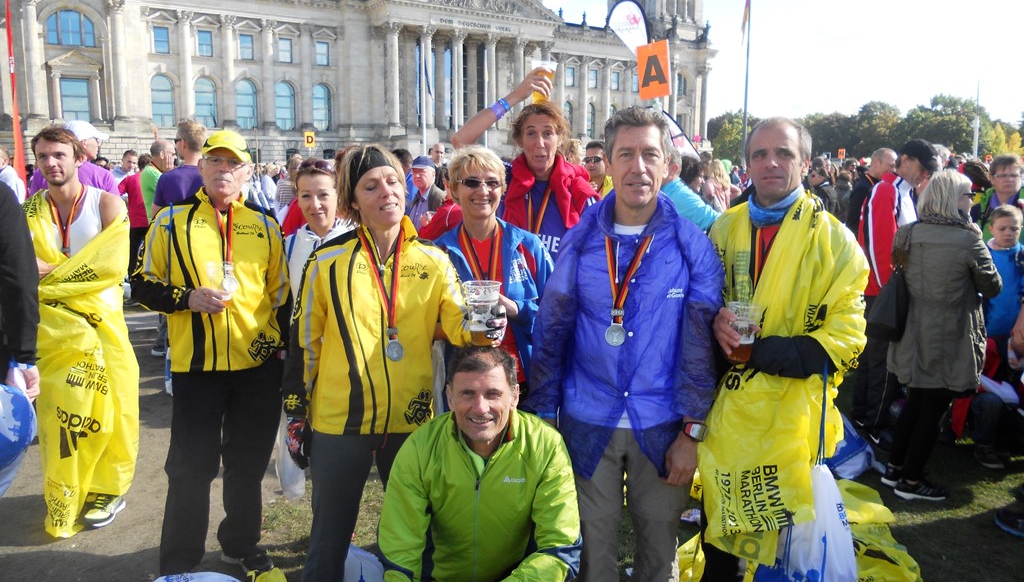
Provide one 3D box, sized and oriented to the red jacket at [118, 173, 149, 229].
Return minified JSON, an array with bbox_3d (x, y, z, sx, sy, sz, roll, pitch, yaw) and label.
[{"bbox_3d":[-4.106,-1.008,8.900,0.500,0.630,0.320,-3,8,-15],"label":"red jacket"}]

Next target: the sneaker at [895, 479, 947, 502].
[{"bbox_3d":[1.917,0.925,3.740,0.260,0.095,0.098,1,8,8],"label":"sneaker"}]

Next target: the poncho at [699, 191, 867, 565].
[{"bbox_3d":[0.792,0.235,2.330,0.500,1.040,0.420,4,9,30],"label":"poncho"}]

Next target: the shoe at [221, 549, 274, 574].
[{"bbox_3d":[-1.005,1.028,3.035,0.265,0.105,0.100,6,10,34],"label":"shoe"}]

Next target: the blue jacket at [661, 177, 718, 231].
[{"bbox_3d":[0.750,-0.192,3.760,0.550,0.720,0.350,-2,8,-11],"label":"blue jacket"}]

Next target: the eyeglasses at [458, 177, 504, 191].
[{"bbox_3d":[-0.095,-0.323,2.420,0.140,0.042,0.130,-2,8,-12],"label":"eyeglasses"}]

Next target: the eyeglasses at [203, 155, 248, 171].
[{"bbox_3d":[-0.971,-0.432,2.706,0.148,0.045,0.140,7,5,-12],"label":"eyeglasses"}]

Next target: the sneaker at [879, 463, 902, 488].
[{"bbox_3d":[1.948,0.905,3.896,0.265,0.110,0.100,5,10,33],"label":"sneaker"}]

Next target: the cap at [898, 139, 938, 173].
[{"bbox_3d":[2.083,-0.694,4.093,0.250,0.135,0.175,30,21,23],"label":"cap"}]

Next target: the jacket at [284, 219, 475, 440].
[{"bbox_3d":[-0.354,0.086,2.120,0.480,0.560,0.380,-4,9,-20],"label":"jacket"}]

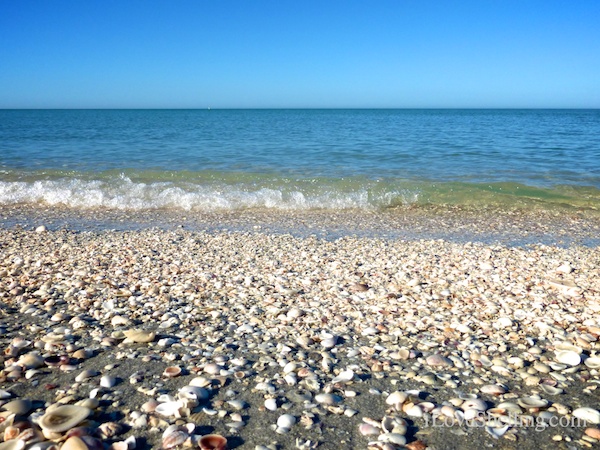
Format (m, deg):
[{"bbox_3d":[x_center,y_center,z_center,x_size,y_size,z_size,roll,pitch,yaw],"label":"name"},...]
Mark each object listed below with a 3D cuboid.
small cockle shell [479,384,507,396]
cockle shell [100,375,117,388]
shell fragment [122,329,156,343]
[{"bbox_3d":[0.311,0.267,0.697,0.042,0.017,0.027,2,15,8],"label":"small cockle shell"},{"bbox_3d":[-0.320,0.261,0.724,0.026,0.013,0.023,0,15,0],"label":"cockle shell"},{"bbox_3d":[-0.344,0.237,0.927,0.074,0.022,0.044,2,15,8],"label":"shell fragment"}]

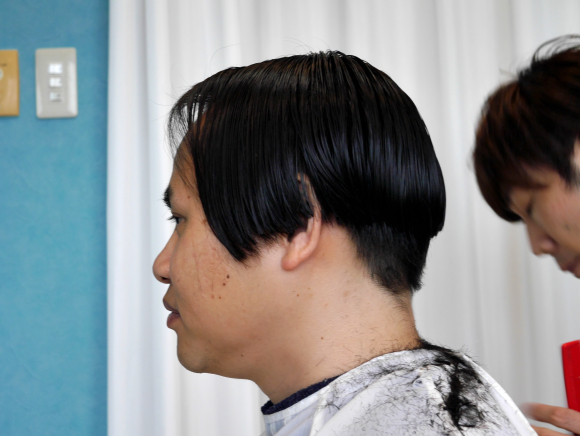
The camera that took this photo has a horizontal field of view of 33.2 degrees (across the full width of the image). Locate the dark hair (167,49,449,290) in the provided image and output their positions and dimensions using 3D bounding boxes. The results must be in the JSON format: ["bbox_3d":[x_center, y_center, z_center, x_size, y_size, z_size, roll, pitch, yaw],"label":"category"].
[{"bbox_3d":[0.013,-0.035,0.750,0.215,0.188,0.180,-1,1,6],"label":"dark hair"}]

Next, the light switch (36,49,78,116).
[{"bbox_3d":[-0.401,-0.232,1.670,0.070,0.120,0.010,-1,1,3],"label":"light switch"}]

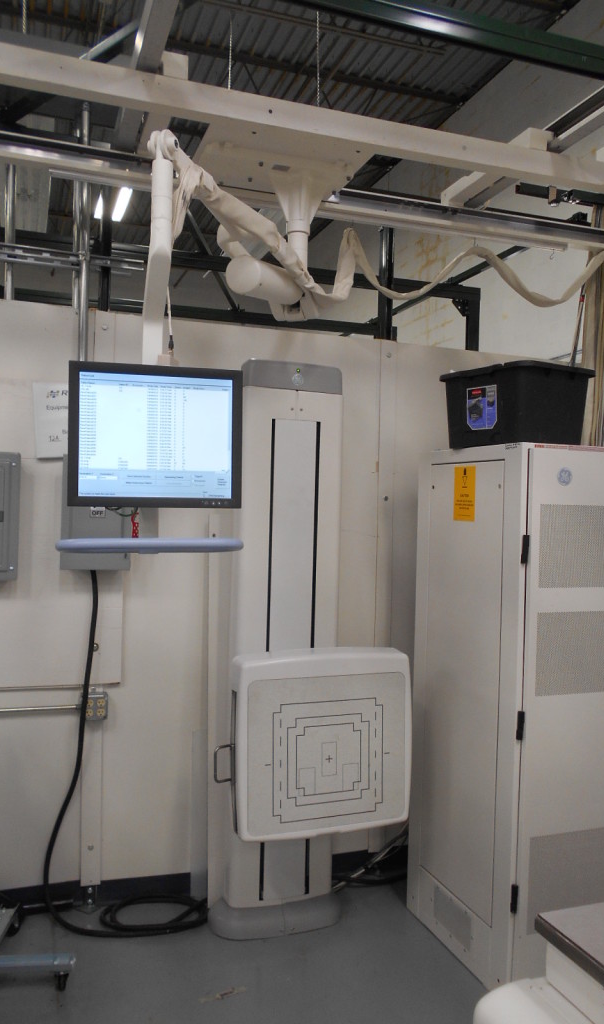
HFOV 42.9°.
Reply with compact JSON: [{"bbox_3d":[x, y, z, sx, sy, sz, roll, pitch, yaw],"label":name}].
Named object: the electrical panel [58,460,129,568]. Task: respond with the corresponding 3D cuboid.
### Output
[{"bbox_3d":[-0.819,0.006,3.084,0.265,0.447,0.150,1,0,-16],"label":"electrical panel"}]

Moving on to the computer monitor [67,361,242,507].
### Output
[{"bbox_3d":[-0.362,-0.184,1.912,0.423,0.349,0.070,0,1,-16],"label":"computer monitor"}]

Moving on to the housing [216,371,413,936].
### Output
[{"bbox_3d":[-0.036,0.530,2.998,0.700,2.262,0.700,1,0,-19],"label":"housing"}]

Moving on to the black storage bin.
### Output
[{"bbox_3d":[0.812,-0.380,2.931,0.385,0.288,0.450,1,0,-32],"label":"black storage bin"}]

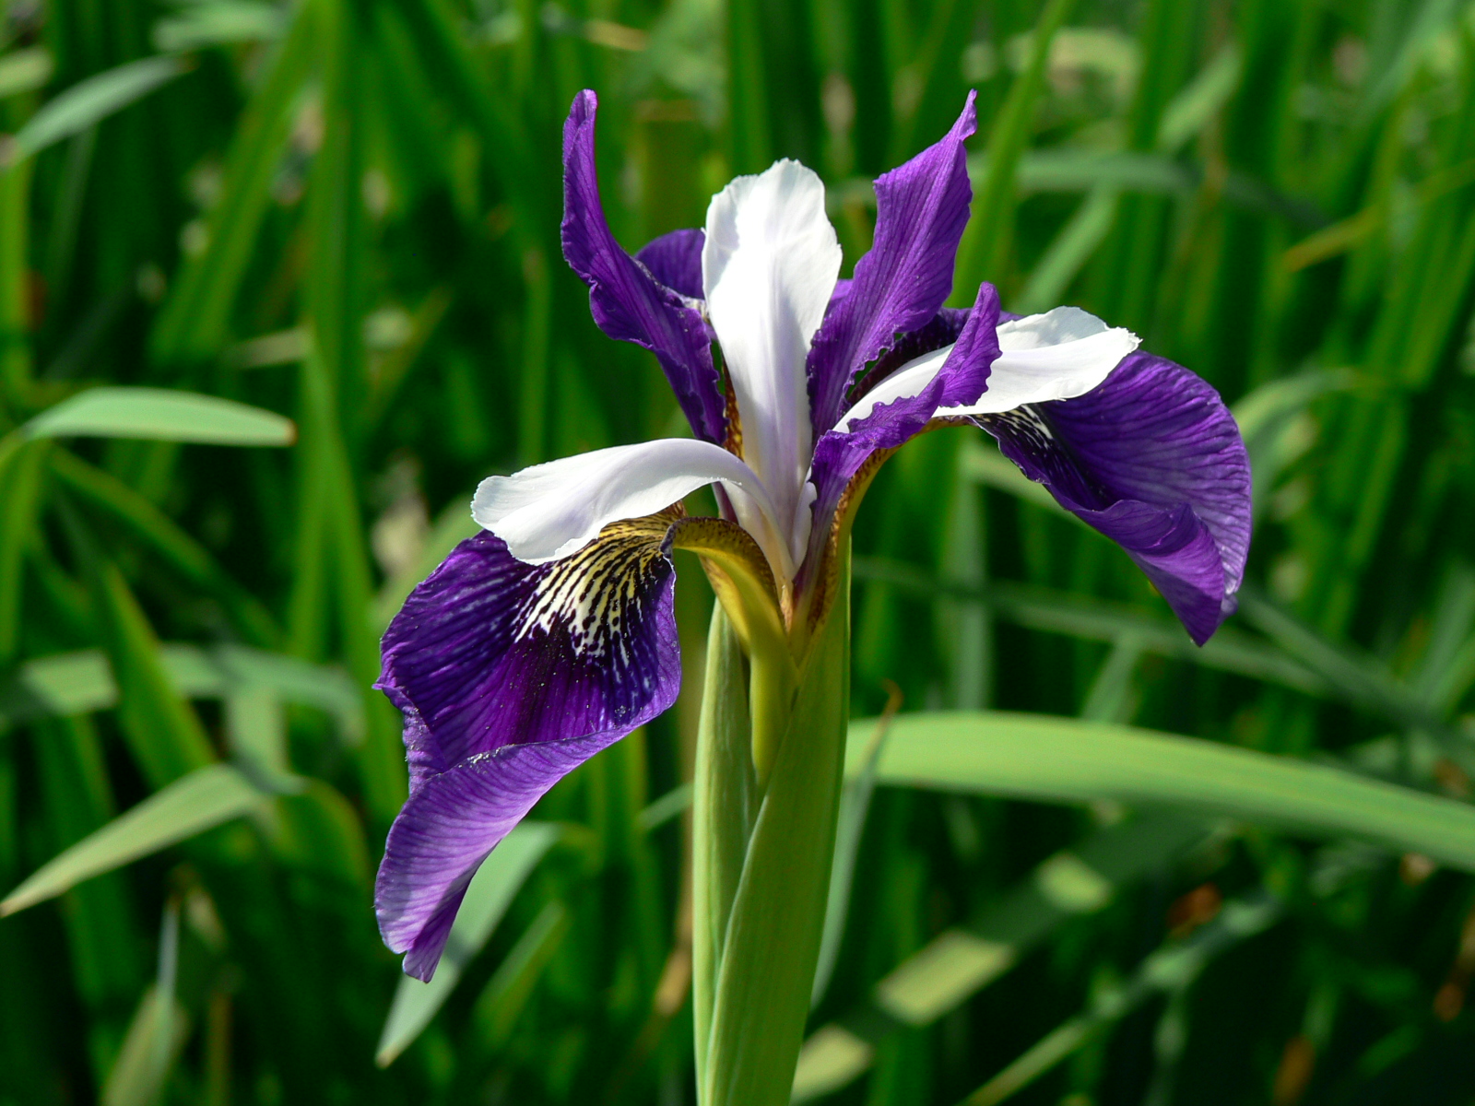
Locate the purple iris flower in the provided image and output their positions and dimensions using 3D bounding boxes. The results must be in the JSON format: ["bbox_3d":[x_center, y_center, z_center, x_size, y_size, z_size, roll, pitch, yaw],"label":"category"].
[{"bbox_3d":[0.009,-0.004,0.530,0.100,0.096,0.086,2,13,0],"label":"purple iris flower"}]

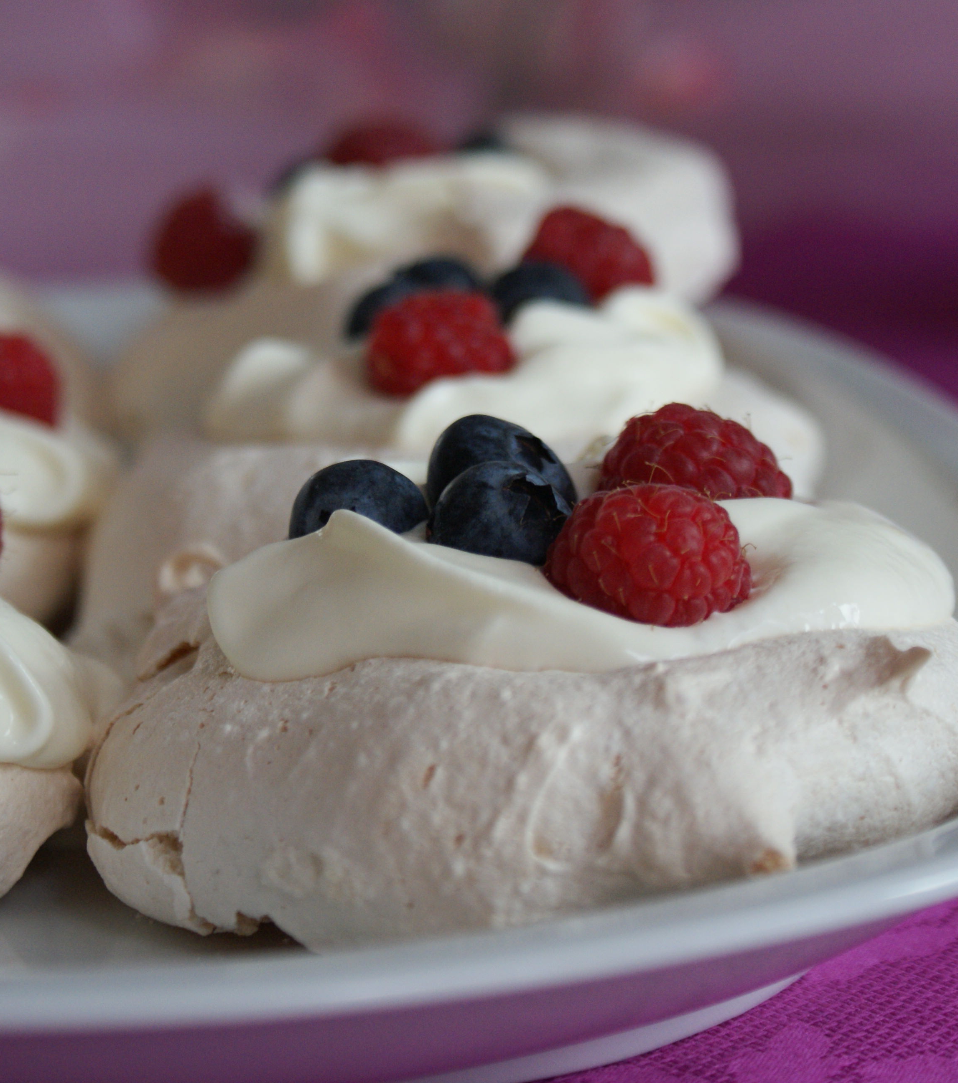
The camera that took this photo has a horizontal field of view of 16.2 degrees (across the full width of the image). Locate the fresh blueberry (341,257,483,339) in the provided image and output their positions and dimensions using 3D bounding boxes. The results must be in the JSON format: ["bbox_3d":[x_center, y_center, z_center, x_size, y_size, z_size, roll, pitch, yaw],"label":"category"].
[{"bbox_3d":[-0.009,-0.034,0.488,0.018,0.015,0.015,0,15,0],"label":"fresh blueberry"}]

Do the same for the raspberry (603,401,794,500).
[{"bbox_3d":[0.024,-0.008,0.367,0.021,0.017,0.019,0,15,0],"label":"raspberry"}]

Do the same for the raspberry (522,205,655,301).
[{"bbox_3d":[0.016,-0.042,0.500,0.020,0.017,0.019,0,15,0],"label":"raspberry"}]

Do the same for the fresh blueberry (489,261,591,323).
[{"bbox_3d":[0.009,-0.034,0.485,0.015,0.014,0.015,0,15,0],"label":"fresh blueberry"}]

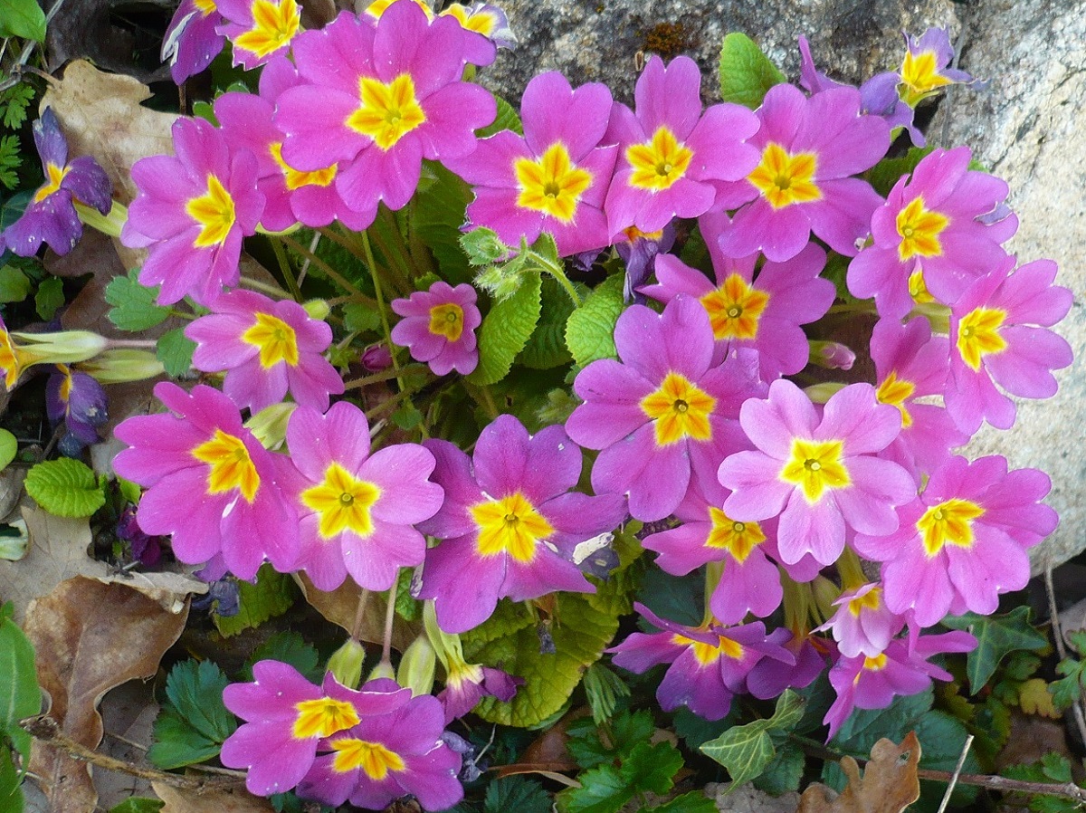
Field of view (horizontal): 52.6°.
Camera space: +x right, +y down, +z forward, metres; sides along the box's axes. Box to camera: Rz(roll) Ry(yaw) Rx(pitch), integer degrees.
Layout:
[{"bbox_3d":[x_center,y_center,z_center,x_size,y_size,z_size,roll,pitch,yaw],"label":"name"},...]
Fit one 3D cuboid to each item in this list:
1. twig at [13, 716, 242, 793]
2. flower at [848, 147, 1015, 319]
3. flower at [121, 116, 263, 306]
[{"bbox_3d":[-0.103,0.087,0.275,0.060,0.006,0.007,12,61,7],"label":"twig"},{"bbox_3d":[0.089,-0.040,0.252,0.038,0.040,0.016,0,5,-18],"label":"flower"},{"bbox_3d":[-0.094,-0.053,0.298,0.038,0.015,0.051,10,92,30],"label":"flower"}]

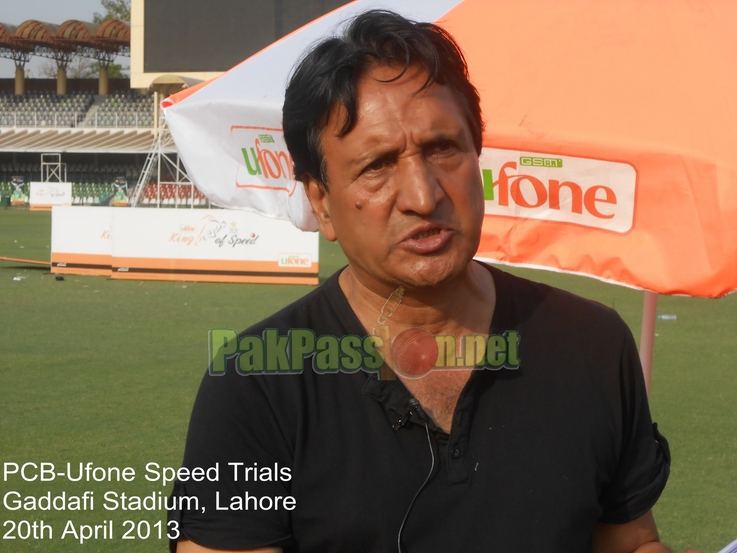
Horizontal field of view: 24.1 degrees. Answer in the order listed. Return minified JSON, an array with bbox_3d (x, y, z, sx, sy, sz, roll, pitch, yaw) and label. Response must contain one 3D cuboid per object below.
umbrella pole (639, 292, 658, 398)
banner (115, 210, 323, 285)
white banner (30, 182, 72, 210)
[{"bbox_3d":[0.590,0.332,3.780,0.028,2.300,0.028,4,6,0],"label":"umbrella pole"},{"bbox_3d":[-2.616,-0.529,29.097,3.660,1.220,0.060,2,1,14],"label":"banner"},{"bbox_3d":[-17.085,-4.298,92.900,2.440,1.524,0.060,-1,4,-36],"label":"white banner"}]

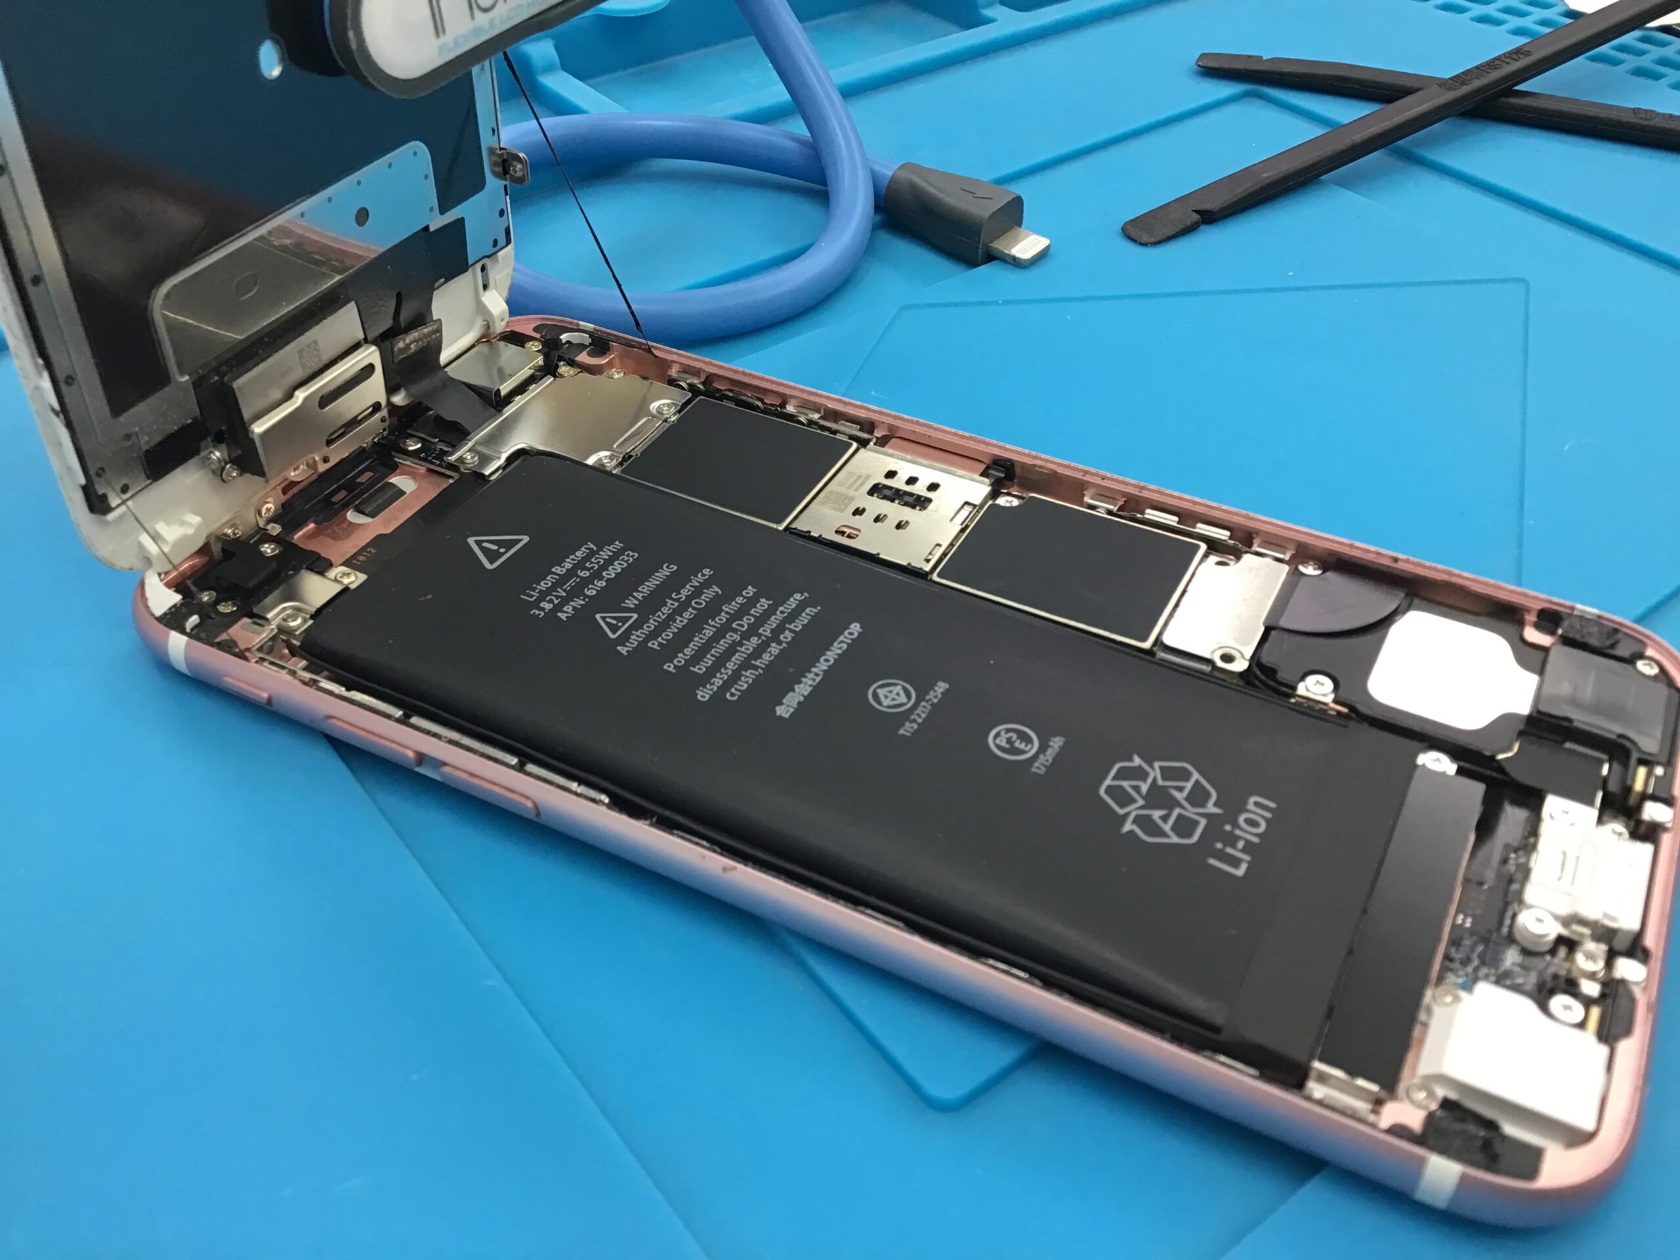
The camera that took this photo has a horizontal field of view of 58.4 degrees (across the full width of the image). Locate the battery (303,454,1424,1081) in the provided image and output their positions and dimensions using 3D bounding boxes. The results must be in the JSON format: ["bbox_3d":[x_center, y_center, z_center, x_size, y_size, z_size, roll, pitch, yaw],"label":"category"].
[{"bbox_3d":[0.000,0.006,0.138,0.097,0.005,0.038,19,46,20],"label":"battery"}]

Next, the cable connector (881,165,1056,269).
[{"bbox_3d":[0.017,-0.057,0.206,0.025,0.008,0.010,30,50,29],"label":"cable connector"}]

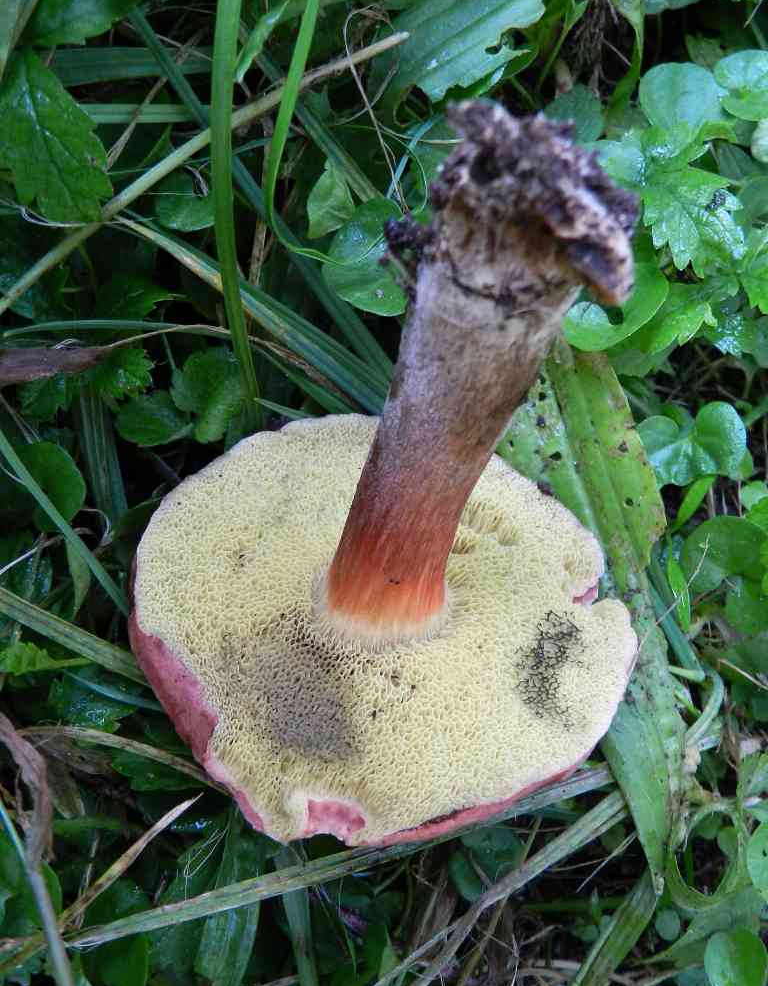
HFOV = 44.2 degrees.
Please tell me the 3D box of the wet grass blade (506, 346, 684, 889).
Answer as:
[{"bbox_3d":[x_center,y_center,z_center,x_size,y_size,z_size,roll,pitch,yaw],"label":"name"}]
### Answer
[{"bbox_3d":[0.051,0.029,0.219,0.034,0.012,0.131,-4,70,-2],"label":"wet grass blade"}]

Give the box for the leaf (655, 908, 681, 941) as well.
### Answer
[{"bbox_3d":[0.064,0.097,0.214,0.006,0.002,0.007,6,70,2],"label":"leaf"}]

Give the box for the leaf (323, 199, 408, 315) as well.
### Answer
[{"bbox_3d":[-0.004,-0.064,0.258,0.025,0.005,0.038,0,70,0],"label":"leaf"}]

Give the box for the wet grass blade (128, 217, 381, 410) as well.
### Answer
[{"bbox_3d":[-0.035,-0.049,0.254,0.097,0.006,0.009,36,74,12],"label":"wet grass blade"}]

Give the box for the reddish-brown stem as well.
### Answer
[{"bbox_3d":[0.012,-0.012,0.175,0.032,0.104,0.034,11,34,-7],"label":"reddish-brown stem"}]

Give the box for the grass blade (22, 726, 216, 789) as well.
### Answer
[{"bbox_3d":[-0.059,0.060,0.214,0.048,0.005,0.005,14,70,5],"label":"grass blade"}]

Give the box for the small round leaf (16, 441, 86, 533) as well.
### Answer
[{"bbox_3d":[-0.086,-0.002,0.243,0.018,0.005,0.025,-7,70,-2],"label":"small round leaf"}]

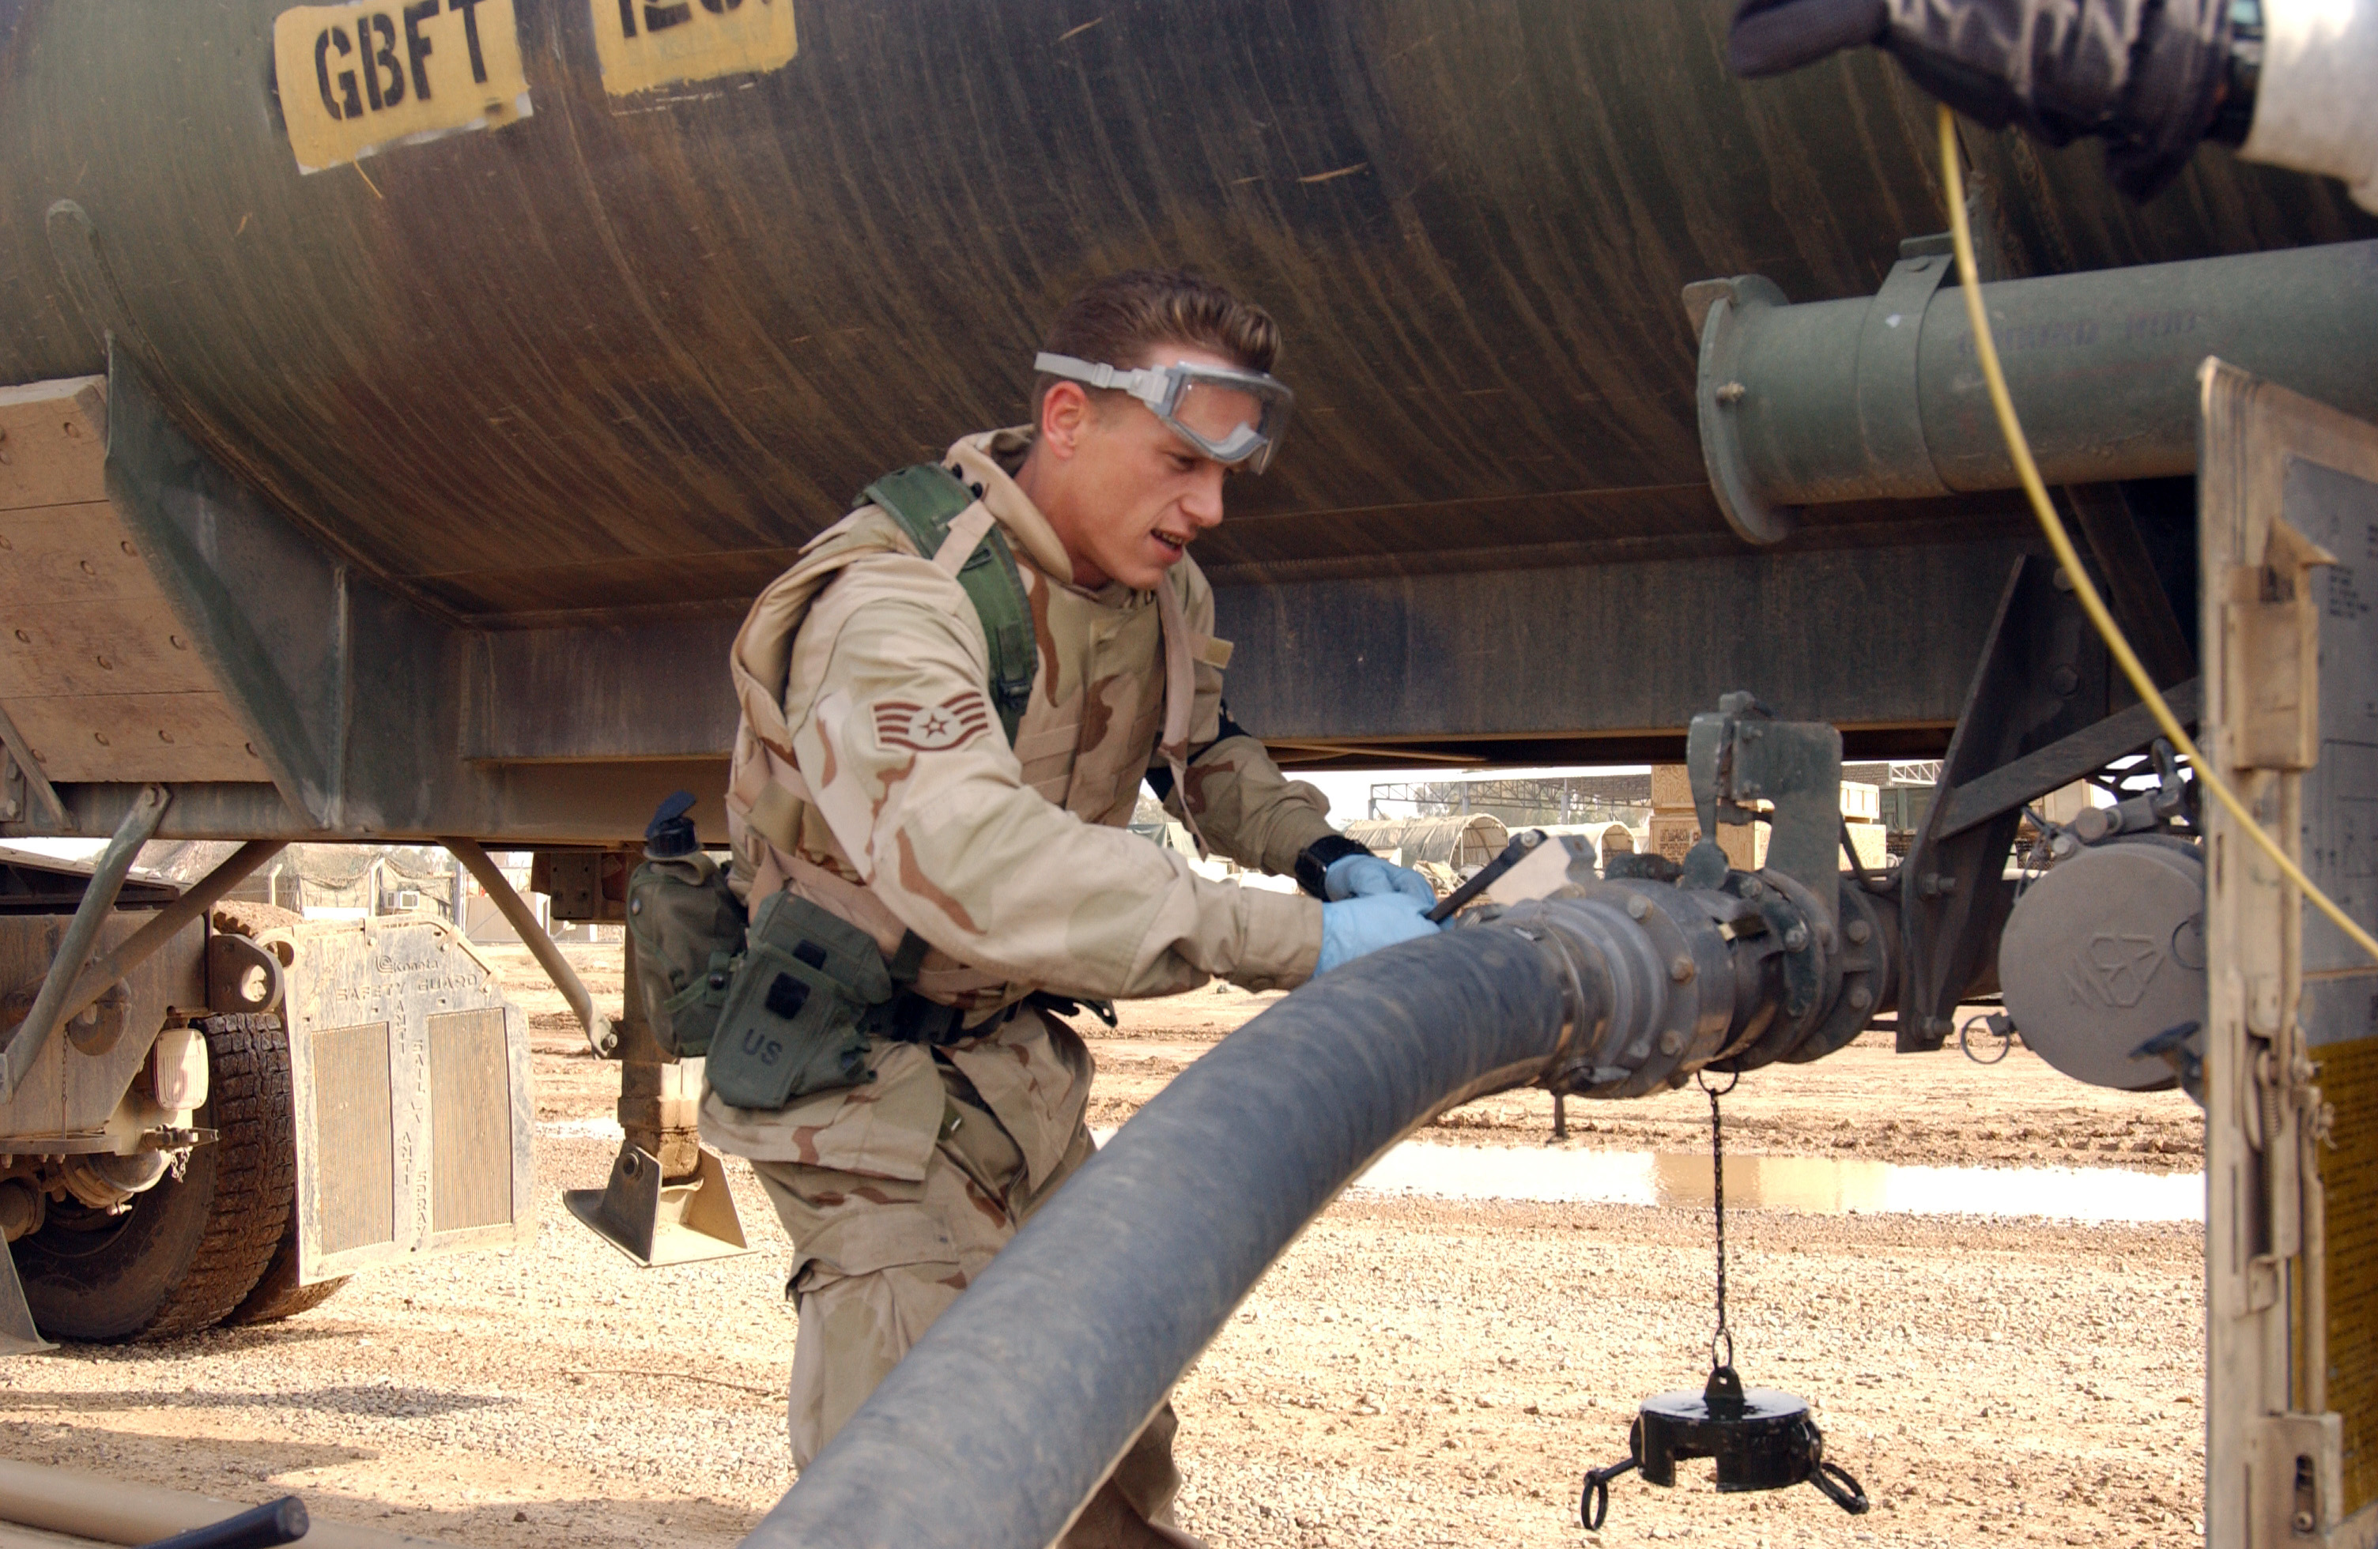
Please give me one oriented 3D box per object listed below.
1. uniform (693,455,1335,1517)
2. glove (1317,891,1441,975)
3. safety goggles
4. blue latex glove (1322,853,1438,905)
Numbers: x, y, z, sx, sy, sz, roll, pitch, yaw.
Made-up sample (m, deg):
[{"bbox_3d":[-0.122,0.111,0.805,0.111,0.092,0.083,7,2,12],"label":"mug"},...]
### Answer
[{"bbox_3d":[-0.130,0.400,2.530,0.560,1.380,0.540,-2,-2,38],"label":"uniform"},{"bbox_3d":[0.157,0.132,2.450,0.155,0.085,0.095,3,-3,-21],"label":"glove"},{"bbox_3d":[-0.019,-0.312,2.450,0.210,0.095,0.170,18,8,28],"label":"safety goggles"},{"bbox_3d":[0.165,0.098,2.530,0.150,0.080,0.095,21,5,15],"label":"blue latex glove"}]

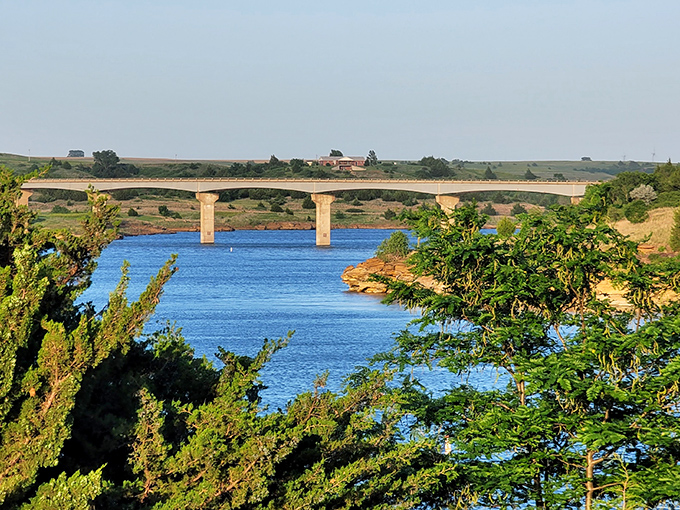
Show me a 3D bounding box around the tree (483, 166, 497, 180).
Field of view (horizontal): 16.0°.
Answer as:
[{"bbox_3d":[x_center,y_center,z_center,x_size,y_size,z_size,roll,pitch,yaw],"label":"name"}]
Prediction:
[{"bbox_3d":[80.080,-43.670,1290.000,6.940,6.940,6.940,0,2,0],"label":"tree"}]

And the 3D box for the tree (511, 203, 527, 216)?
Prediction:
[{"bbox_3d":[74.450,-18.720,1005.000,6.660,5.410,6.240,0,2,0],"label":"tree"}]

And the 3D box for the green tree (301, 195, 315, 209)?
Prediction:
[{"bbox_3d":[-13.560,-22.680,1040.000,6.240,5.600,6.030,0,2,0],"label":"green tree"}]

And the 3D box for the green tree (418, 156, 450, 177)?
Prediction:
[{"bbox_3d":[50.330,-46.350,1280.000,16.950,11.650,14.300,0,2,0],"label":"green tree"}]

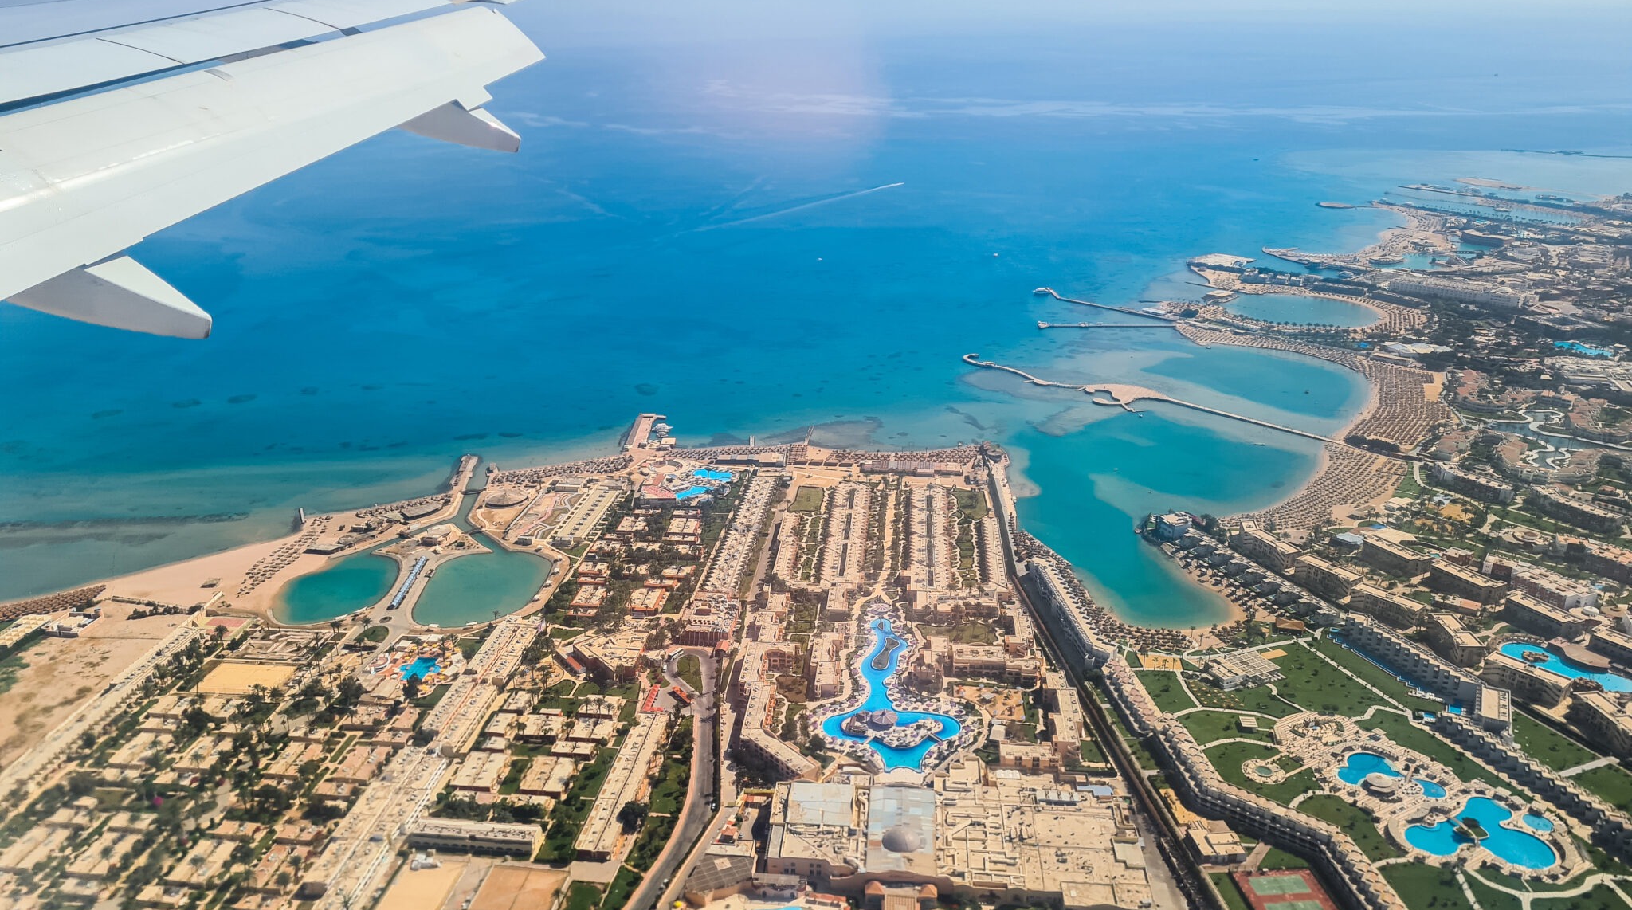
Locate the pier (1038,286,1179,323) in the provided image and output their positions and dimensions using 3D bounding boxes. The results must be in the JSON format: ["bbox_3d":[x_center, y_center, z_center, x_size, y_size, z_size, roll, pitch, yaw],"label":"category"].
[{"bbox_3d":[356.088,-187.707,1542.784,36.760,3.000,216.870,-14,25,-32],"label":"pier"}]

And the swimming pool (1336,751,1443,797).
[{"bbox_3d":[287.038,159.877,613.741,49.330,2.000,31.580,6,22,16],"label":"swimming pool"}]

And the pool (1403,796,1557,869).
[{"bbox_3d":[308.790,178.730,563.338,65.000,2.000,49.300,-12,23,-27],"label":"pool"}]

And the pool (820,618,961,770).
[{"bbox_3d":[41.160,132.158,691.806,73.280,2.000,161.090,0,21,1],"label":"pool"}]

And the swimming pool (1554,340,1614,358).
[{"bbox_3d":[828.819,-113.561,1328.888,37.680,2.000,64.840,-5,21,-13],"label":"swimming pool"}]

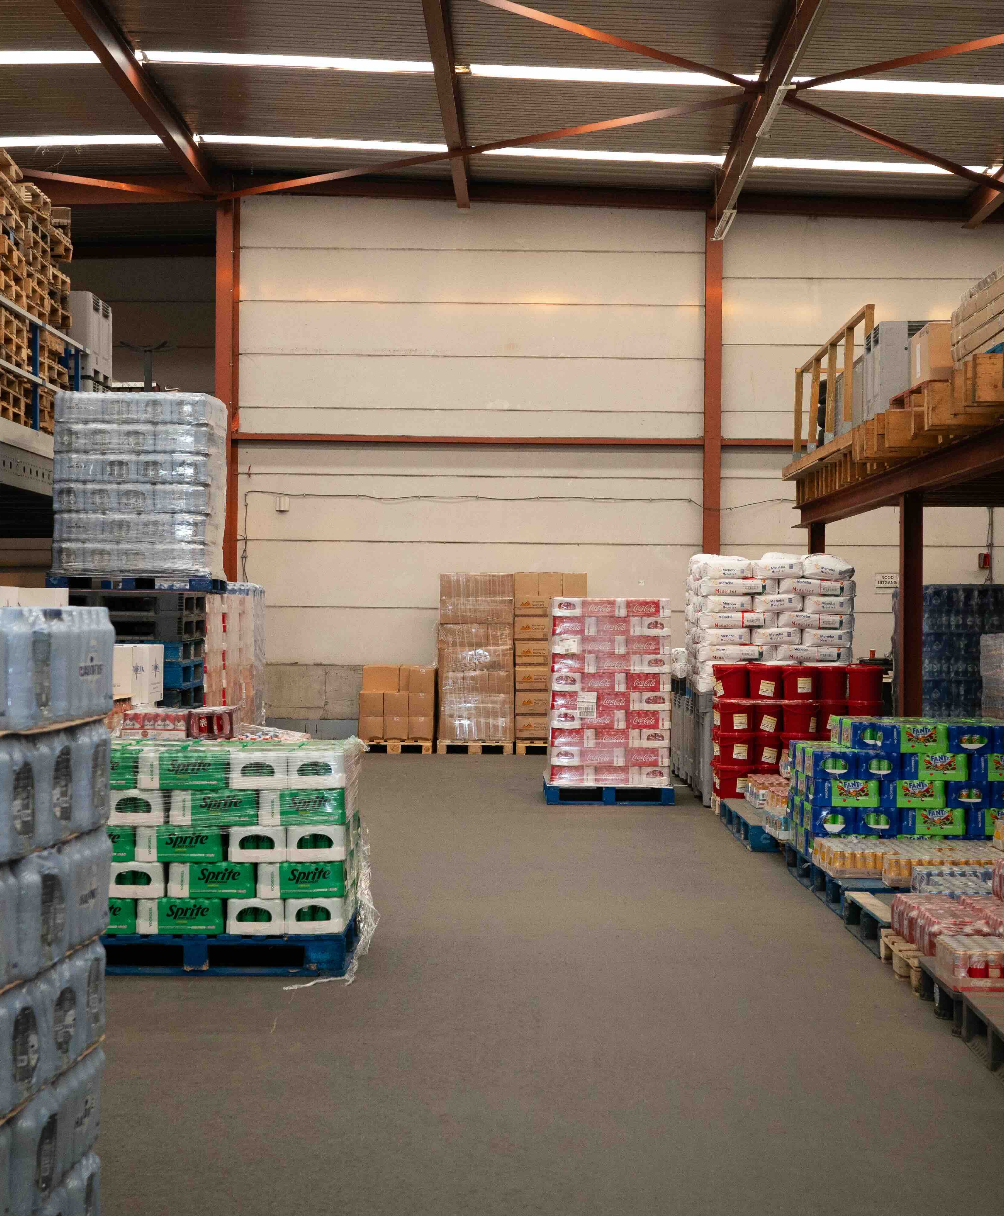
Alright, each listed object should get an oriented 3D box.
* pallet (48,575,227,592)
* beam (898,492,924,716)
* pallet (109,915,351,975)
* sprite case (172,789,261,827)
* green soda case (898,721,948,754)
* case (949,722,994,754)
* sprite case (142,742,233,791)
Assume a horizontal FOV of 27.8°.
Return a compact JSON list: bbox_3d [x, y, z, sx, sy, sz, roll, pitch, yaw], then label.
[{"bbox_3d":[-2.700,-0.197,15.120,1.200,0.150,0.950,1,0,0],"label":"pallet"},{"bbox_3d":[2.515,0.430,12.460,0.115,2.250,0.120,1,0,1],"label":"beam"},{"bbox_3d":[-1.235,1.410,8.700,1.200,0.162,1.000,1,0,0],"label":"pallet"},{"bbox_3d":[-1.150,0.795,8.251,0.355,0.147,0.235,0,0,0],"label":"sprite case"},{"bbox_3d":[2.212,0.694,10.861,0.314,0.147,0.235,0,0,0],"label":"green soda case"},{"bbox_3d":[2.502,0.707,10.988,0.232,0.147,0.348,1,0,1],"label":"case"},{"bbox_3d":[-1.282,0.656,8.310,0.356,0.148,0.234,1,0,0],"label":"sprite case"}]

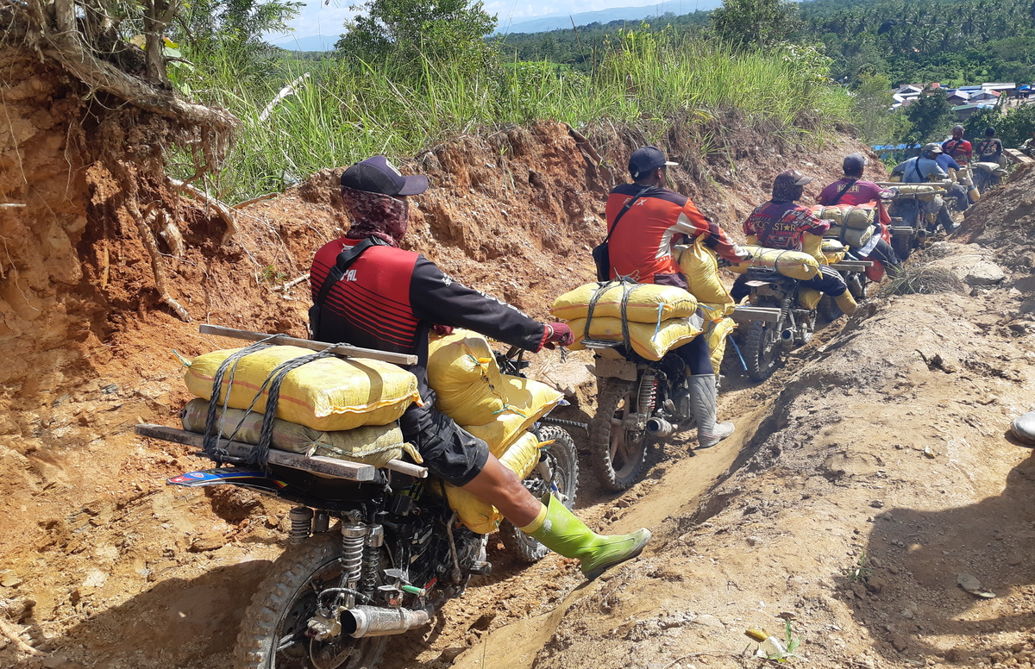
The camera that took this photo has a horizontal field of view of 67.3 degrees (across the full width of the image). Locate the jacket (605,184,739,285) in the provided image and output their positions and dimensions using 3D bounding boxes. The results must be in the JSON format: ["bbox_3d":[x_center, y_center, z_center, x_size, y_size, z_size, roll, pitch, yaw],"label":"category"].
[{"bbox_3d":[0.846,-0.557,4.420,0.600,0.560,0.550,13,25,34],"label":"jacket"}]

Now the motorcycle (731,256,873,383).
[{"bbox_3d":[2.351,-0.247,6.701,0.750,1.080,1.920,12,18,33],"label":"motorcycle"}]

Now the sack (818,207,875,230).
[{"bbox_3d":[3.234,-1.158,7.700,0.640,0.180,0.360,10,23,28],"label":"sack"}]

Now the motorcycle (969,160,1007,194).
[{"bbox_3d":[8.856,-2.711,14.500,0.750,1.050,1.900,13,21,33],"label":"motorcycle"}]

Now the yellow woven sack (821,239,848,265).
[{"bbox_3d":[2.803,-0.744,6.950,0.480,0.240,0.380,12,24,33],"label":"yellow woven sack"}]

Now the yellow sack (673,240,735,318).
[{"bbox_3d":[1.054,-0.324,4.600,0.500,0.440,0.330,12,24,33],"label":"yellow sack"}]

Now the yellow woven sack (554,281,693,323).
[{"bbox_3d":[0.562,-0.171,4.100,0.700,0.170,0.380,8,22,23],"label":"yellow woven sack"}]

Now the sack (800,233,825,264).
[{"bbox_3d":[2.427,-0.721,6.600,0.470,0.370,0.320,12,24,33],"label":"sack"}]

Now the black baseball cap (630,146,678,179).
[{"bbox_3d":[0.746,-0.945,4.270,0.270,0.150,0.180,-12,23,-26],"label":"black baseball cap"}]

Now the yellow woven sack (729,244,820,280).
[{"bbox_3d":[2.004,-0.560,6.050,0.700,0.200,0.340,11,24,31],"label":"yellow woven sack"}]

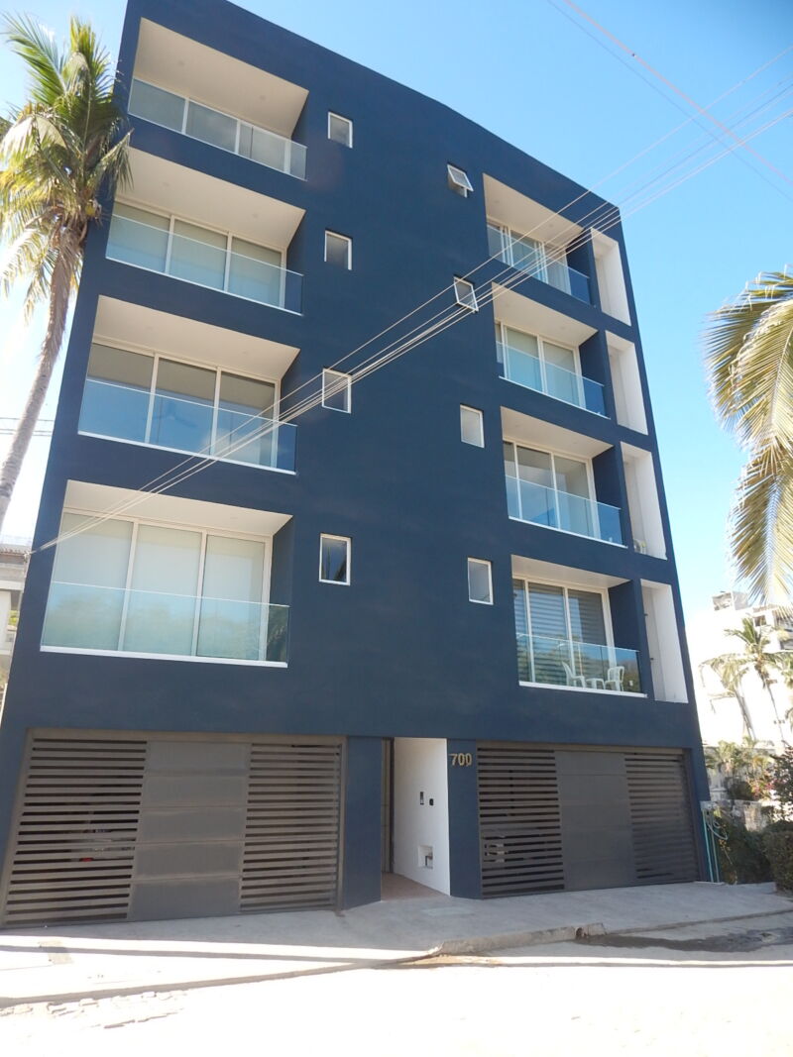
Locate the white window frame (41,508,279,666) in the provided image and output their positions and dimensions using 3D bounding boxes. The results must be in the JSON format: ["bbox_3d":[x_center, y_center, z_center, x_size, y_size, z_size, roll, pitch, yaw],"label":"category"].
[{"bbox_3d":[-3.559,1.090,10.412,3.220,2.420,0.130,9,-22,-25],"label":"white window frame"}]

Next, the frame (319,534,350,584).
[{"bbox_3d":[-0.981,0.513,10.691,0.520,0.790,0.100,9,-22,-25],"label":"frame"}]

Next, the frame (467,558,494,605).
[{"bbox_3d":[1.463,0.946,11.860,0.520,0.790,0.100,12,-23,-30],"label":"frame"}]

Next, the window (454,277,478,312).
[{"bbox_3d":[1.447,-4.799,13.824,0.520,0.750,0.160,12,-23,-30],"label":"window"}]

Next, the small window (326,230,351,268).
[{"bbox_3d":[-1.112,-5.214,12.713,0.530,0.780,0.100,9,-22,-25],"label":"small window"}]

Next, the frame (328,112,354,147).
[{"bbox_3d":[-1.162,-8.081,13.727,0.530,0.780,0.100,9,-22,-25],"label":"frame"}]

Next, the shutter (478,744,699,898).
[{"bbox_3d":[3.519,5.020,11.835,5.220,2.300,0.120,12,-23,-30],"label":"shutter"}]

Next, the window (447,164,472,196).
[{"bbox_3d":[1.397,-7.696,14.801,0.510,0.740,0.260,12,-23,-30],"label":"window"}]

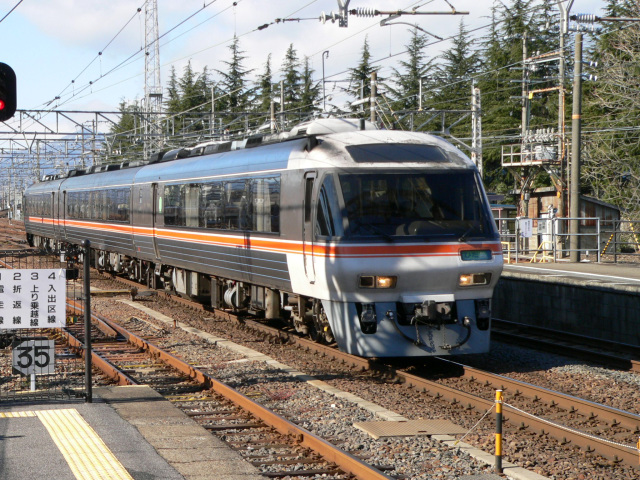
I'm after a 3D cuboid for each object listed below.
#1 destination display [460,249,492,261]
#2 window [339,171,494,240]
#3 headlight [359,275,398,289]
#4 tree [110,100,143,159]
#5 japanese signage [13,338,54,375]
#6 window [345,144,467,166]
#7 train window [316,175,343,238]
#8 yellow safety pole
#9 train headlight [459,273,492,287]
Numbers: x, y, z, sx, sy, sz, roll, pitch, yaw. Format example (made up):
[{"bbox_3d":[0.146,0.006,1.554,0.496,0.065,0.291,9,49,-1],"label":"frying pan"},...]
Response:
[{"bbox_3d":[2.386,0.226,22.974,0.520,0.180,0.080,-1,1,-22],"label":"destination display"},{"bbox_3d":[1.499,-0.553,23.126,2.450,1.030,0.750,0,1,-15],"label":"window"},{"bbox_3d":[0.869,0.637,22.502,0.580,0.200,0.120,0,1,-7],"label":"headlight"},{"bbox_3d":[-23.257,-9.231,180.179,5.200,15.560,5.200,0,1,0],"label":"tree"},{"bbox_3d":[-2.468,1.004,12.900,0.360,0.300,0.030,0,1,-20],"label":"japanese signage"},{"bbox_3d":[1.294,-1.384,24.036,1.720,0.320,0.600,0,1,-15],"label":"window"},{"bbox_3d":[0.166,-0.531,23.070,0.170,0.980,0.750,-1,2,-29],"label":"train window"},{"bbox_3d":[1.783,1.906,14.890,0.065,0.825,0.065,0,1,0],"label":"yellow safety pole"},{"bbox_3d":[2.373,0.617,22.917,0.560,0.200,0.120,-1,1,-23],"label":"train headlight"}]

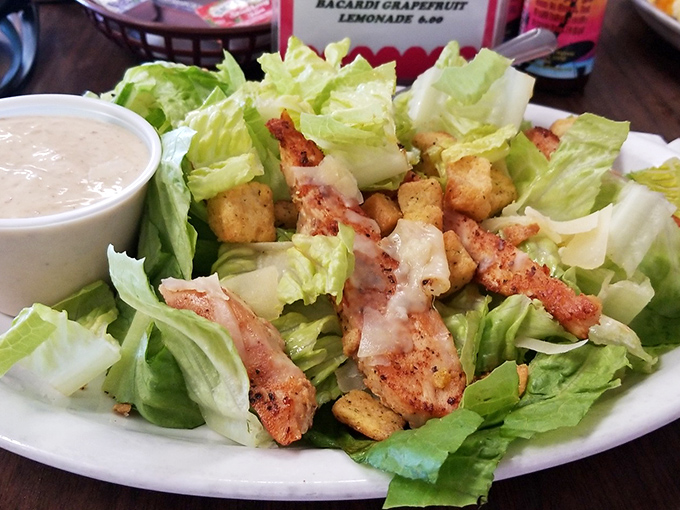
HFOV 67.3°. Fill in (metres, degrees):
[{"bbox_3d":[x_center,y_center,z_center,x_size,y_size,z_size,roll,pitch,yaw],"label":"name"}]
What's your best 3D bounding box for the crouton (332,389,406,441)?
[{"bbox_3d":[0.008,0.046,0.146,0.018,0.009,0.011,25,32,27],"label":"crouton"}]

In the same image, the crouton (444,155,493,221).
[{"bbox_3d":[0.051,-0.027,0.201,0.018,0.018,0.018,3,71,4],"label":"crouton"}]

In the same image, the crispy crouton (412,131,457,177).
[{"bbox_3d":[0.041,-0.043,0.220,0.018,0.015,0.015,0,40,0],"label":"crispy crouton"}]

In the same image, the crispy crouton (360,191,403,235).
[{"bbox_3d":[0.015,-0.015,0.194,0.013,0.014,0.013,24,46,26],"label":"crispy crouton"}]

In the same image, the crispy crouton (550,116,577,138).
[{"bbox_3d":[0.122,-0.068,0.275,0.014,0.012,0.013,-7,41,-8],"label":"crispy crouton"}]

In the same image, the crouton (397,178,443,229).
[{"bbox_3d":[0.031,-0.018,0.198,0.017,0.016,0.016,0,38,0],"label":"crouton"}]

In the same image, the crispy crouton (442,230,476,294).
[{"bbox_3d":[0.037,0.003,0.175,0.015,0.015,0.015,-29,48,-29],"label":"crispy crouton"}]

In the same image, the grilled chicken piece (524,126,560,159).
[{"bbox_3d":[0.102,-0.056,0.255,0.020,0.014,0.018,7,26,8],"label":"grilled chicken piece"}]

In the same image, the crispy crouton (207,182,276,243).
[{"bbox_3d":[-0.035,-0.015,0.183,0.019,0.018,0.018,-10,23,-11],"label":"crispy crouton"}]

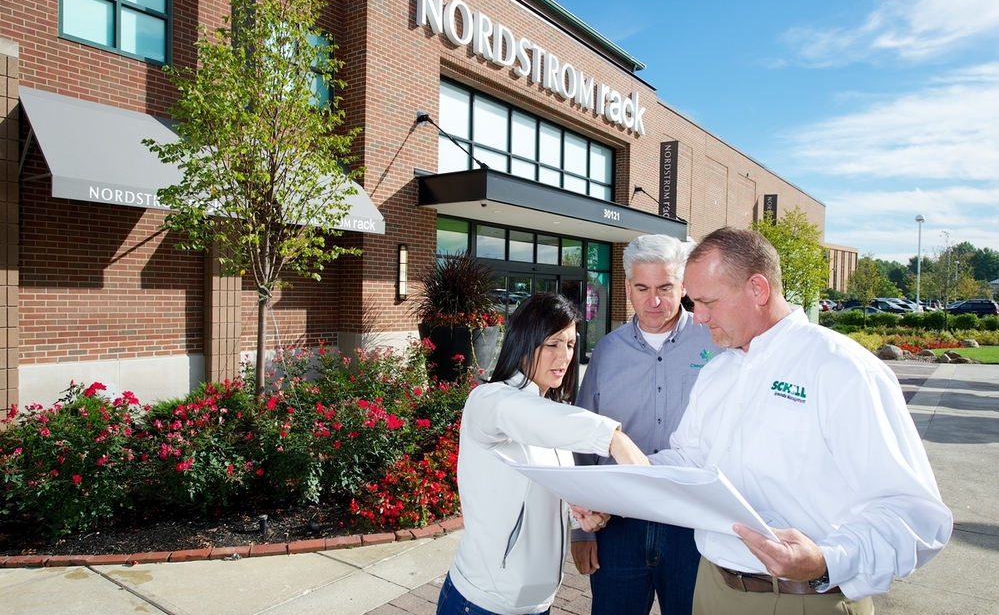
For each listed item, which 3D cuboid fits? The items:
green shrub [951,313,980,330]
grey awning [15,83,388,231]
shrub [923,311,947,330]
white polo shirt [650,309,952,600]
[{"bbox_3d":[25.904,0.834,37.000,1.670,1.000,1.600,1,1,6],"label":"green shrub"},{"bbox_3d":[-3.295,-1.657,8.275,0.860,1.180,4.330,2,2,36],"label":"grey awning"},{"bbox_3d":[22.863,0.734,35.011,1.150,1.100,1.150,2,1,36],"label":"shrub"},{"bbox_3d":[0.570,0.255,1.340,0.400,0.540,0.580,0,2,-33],"label":"white polo shirt"}]

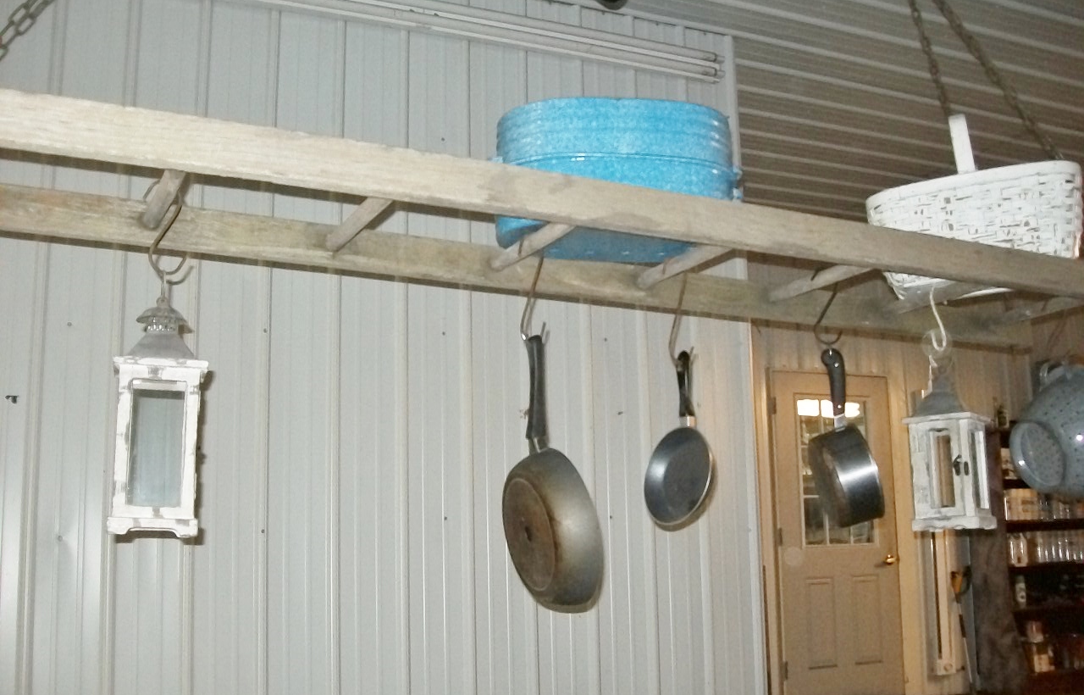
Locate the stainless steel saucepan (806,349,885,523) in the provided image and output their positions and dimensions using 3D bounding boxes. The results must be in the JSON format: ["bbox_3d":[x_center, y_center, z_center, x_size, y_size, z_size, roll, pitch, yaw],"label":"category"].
[{"bbox_3d":[0.558,0.168,2.108,0.109,0.329,0.187,-16,-7,-12],"label":"stainless steel saucepan"}]

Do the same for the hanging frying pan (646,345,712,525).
[{"bbox_3d":[0.258,0.165,2.051,0.070,0.319,0.179,22,-20,-30],"label":"hanging frying pan"}]

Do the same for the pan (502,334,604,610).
[{"bbox_3d":[-0.003,0.205,1.862,0.093,0.450,0.262,-8,-5,-27],"label":"pan"}]

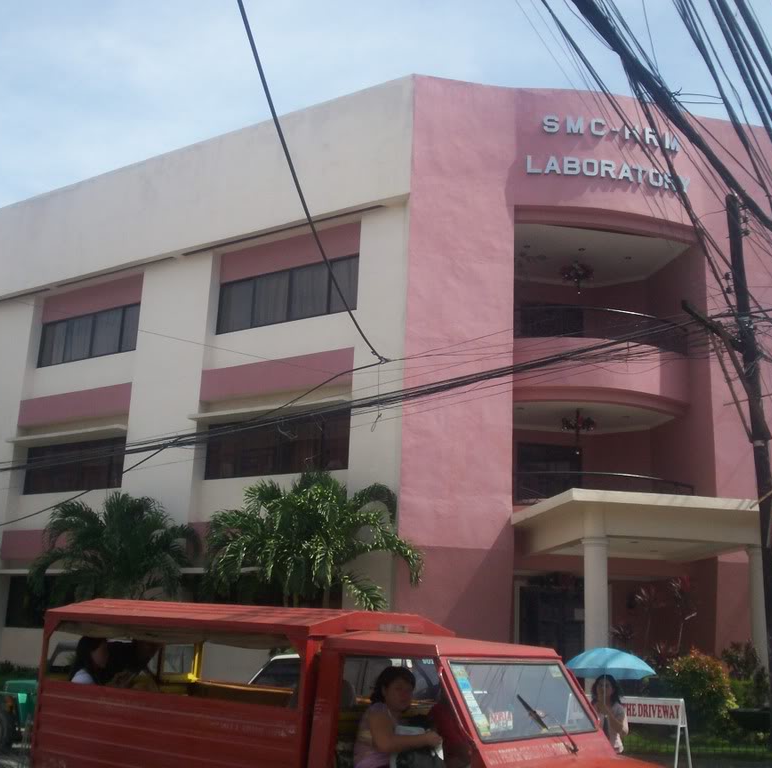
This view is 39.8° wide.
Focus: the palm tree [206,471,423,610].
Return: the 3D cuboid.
[{"bbox_3d":[-1.255,3.449,18.010,3.600,3.920,3.500,3,-15,-3],"label":"palm tree"}]

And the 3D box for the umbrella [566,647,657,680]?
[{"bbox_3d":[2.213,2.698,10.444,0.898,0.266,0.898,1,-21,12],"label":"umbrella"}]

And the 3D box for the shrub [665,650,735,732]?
[{"bbox_3d":[4.098,4.034,13.873,0.902,1.092,0.902,-2,-15,16],"label":"shrub"}]

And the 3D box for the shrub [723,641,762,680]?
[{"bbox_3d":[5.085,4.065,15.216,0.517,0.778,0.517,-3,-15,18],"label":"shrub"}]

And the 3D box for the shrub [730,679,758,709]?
[{"bbox_3d":[4.930,4.306,14.638,0.366,0.497,0.366,-3,-15,18],"label":"shrub"}]

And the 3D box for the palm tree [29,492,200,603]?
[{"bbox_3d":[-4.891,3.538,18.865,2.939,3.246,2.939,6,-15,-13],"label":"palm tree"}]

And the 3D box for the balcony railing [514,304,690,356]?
[{"bbox_3d":[4.111,-1.027,20.204,3.850,0.640,0.750,5,-14,-9],"label":"balcony railing"}]

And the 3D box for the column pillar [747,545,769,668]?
[{"bbox_3d":[6.370,4.114,17.724,0.430,2.800,0.430,5,-15,-8],"label":"column pillar"}]

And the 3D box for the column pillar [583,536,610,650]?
[{"bbox_3d":[3.433,3.883,17.316,0.430,2.800,0.430,5,-15,-8],"label":"column pillar"}]

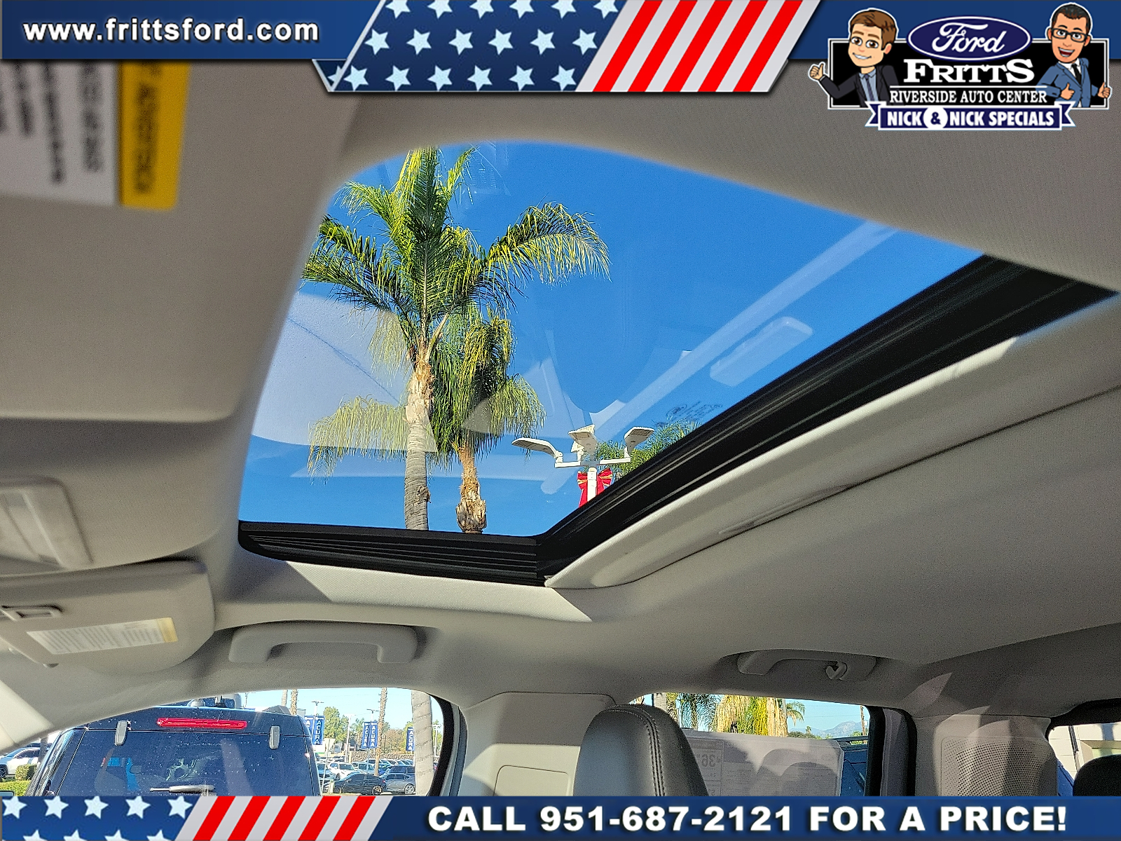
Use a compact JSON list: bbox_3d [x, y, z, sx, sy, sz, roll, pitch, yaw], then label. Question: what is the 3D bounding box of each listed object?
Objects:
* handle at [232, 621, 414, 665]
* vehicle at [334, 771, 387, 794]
[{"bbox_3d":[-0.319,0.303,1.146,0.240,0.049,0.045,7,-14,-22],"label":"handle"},{"bbox_3d":[-13.722,24.340,56.500,4.500,1.420,1.800,8,-24,-17],"label":"vehicle"}]

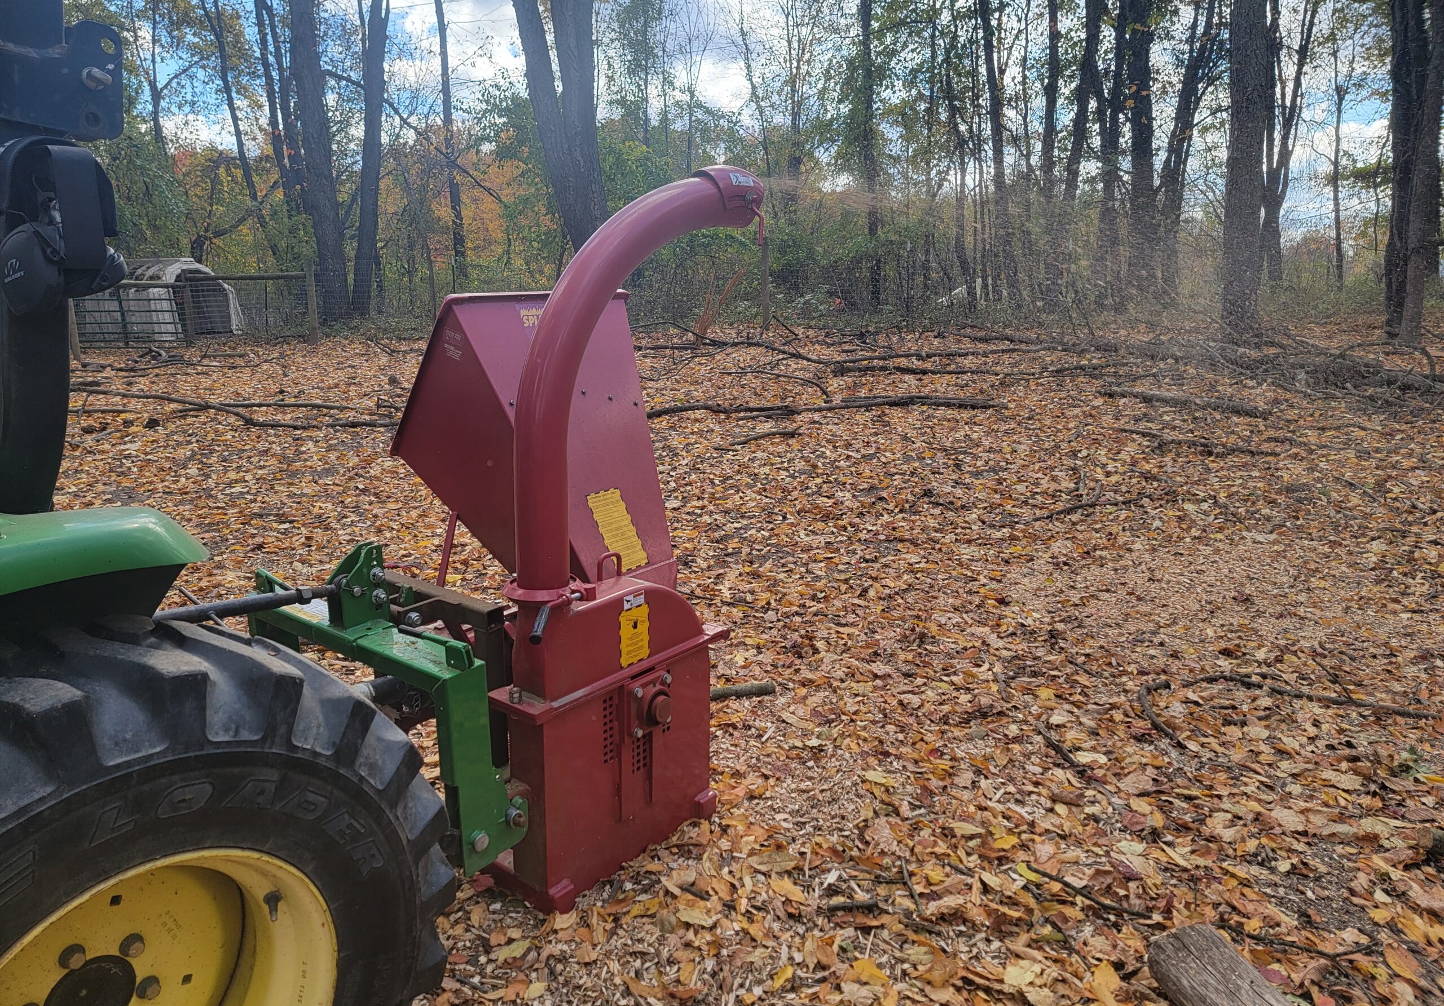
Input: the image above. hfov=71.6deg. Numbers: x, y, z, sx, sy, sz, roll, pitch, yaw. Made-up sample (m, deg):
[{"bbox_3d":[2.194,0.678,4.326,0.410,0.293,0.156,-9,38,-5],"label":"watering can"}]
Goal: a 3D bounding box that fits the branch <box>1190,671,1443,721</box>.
[{"bbox_3d":[2.022,0.647,3.440,0.718,0.045,0.118,6,15,21],"label":"branch"}]

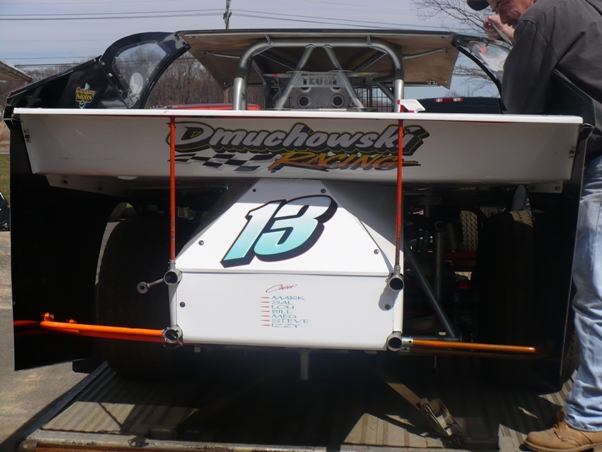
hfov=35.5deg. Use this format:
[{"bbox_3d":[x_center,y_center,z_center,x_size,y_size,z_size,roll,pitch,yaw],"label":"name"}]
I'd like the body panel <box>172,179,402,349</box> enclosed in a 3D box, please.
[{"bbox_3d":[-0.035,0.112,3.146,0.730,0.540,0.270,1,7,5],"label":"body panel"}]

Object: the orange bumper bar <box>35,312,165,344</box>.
[{"bbox_3d":[-0.661,0.344,3.123,0.415,0.080,0.085,1,7,5],"label":"orange bumper bar"}]

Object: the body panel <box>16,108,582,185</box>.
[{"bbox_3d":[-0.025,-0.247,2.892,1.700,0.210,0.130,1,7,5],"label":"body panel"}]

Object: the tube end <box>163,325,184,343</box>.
[{"bbox_3d":[-0.414,0.351,3.075,0.057,0.057,0.060,1,7,5],"label":"tube end"}]

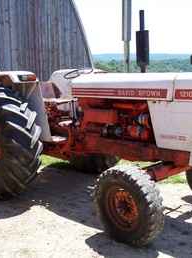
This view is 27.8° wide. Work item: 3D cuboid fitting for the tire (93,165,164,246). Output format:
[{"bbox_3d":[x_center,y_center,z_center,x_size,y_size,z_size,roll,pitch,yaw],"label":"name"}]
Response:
[{"bbox_3d":[0.295,0.729,3.693,0.215,0.755,0.755,-7,10,-43],"label":"tire"}]

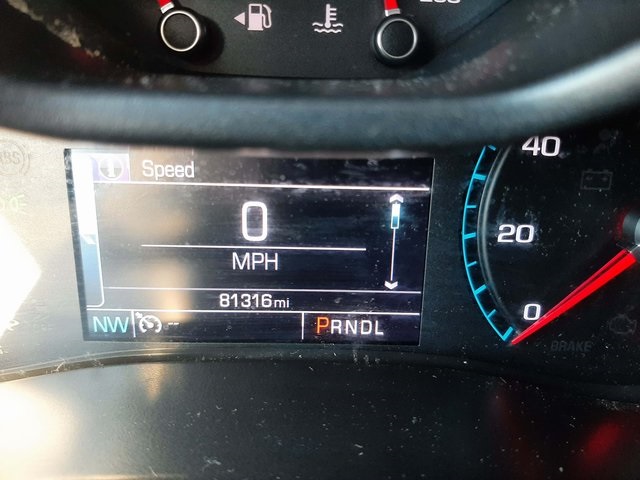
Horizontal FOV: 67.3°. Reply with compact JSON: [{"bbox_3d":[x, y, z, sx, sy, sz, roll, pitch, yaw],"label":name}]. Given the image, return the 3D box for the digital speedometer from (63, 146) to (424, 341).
[{"bbox_3d":[-0.018,0.002,0.136,0.096,0.054,0.010,1,14,-2],"label":"digital speedometer"}]

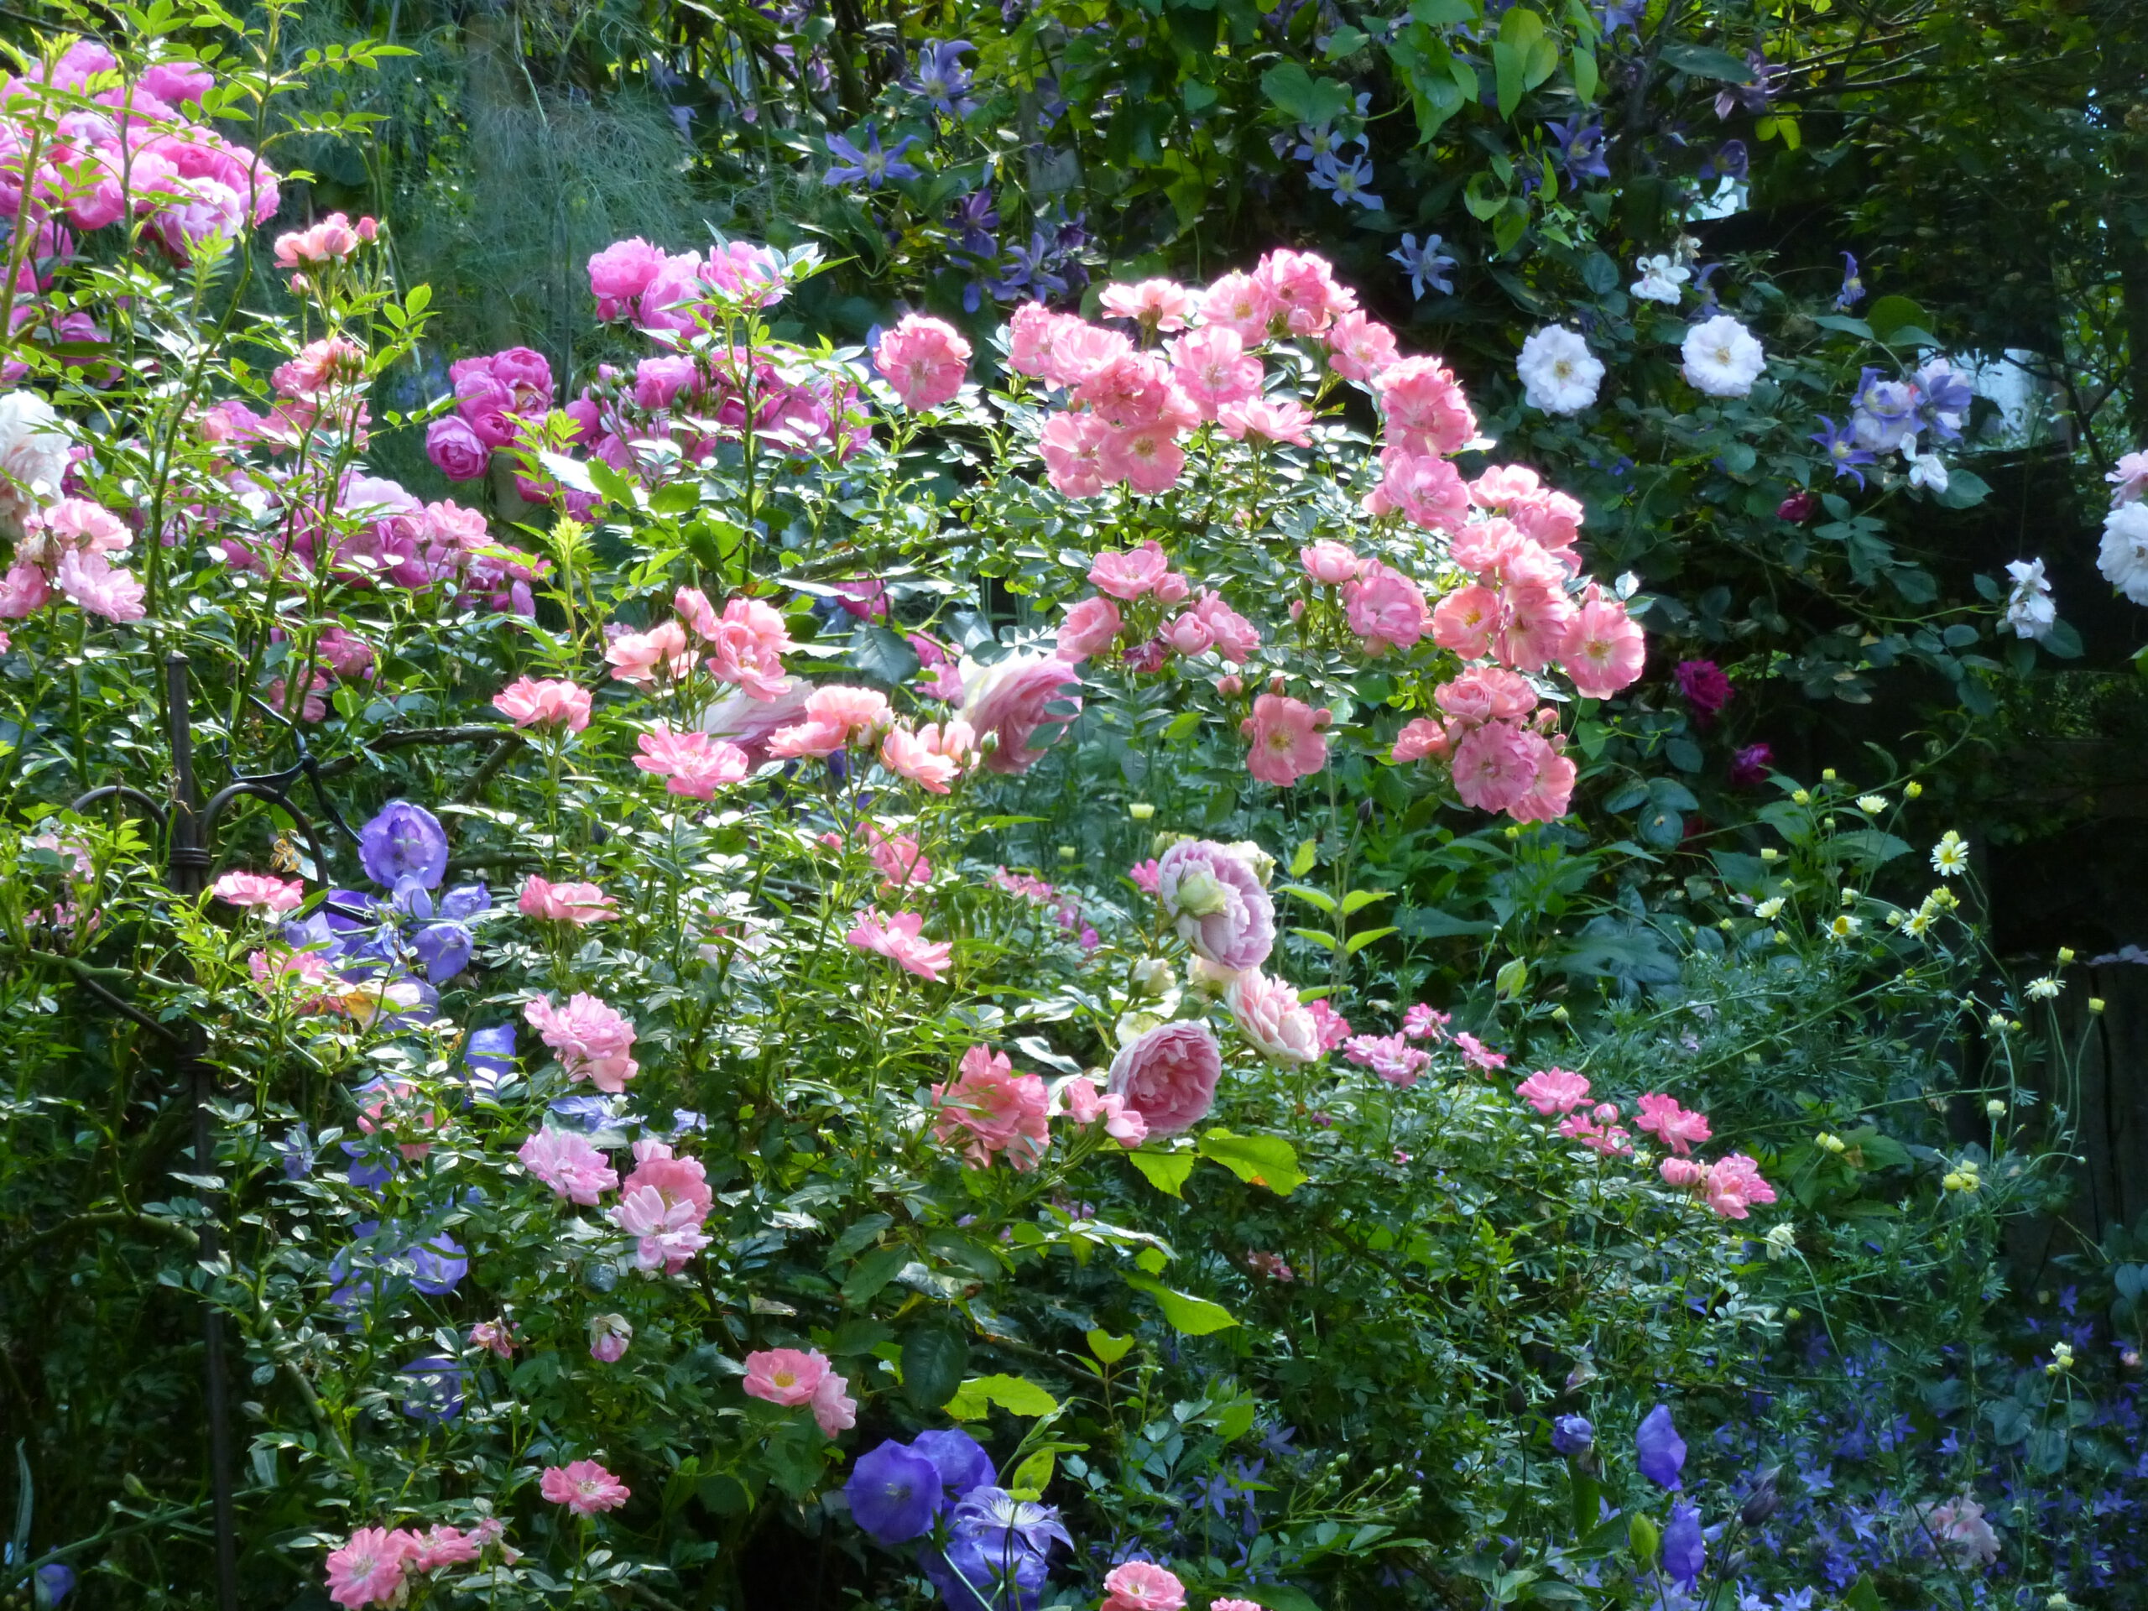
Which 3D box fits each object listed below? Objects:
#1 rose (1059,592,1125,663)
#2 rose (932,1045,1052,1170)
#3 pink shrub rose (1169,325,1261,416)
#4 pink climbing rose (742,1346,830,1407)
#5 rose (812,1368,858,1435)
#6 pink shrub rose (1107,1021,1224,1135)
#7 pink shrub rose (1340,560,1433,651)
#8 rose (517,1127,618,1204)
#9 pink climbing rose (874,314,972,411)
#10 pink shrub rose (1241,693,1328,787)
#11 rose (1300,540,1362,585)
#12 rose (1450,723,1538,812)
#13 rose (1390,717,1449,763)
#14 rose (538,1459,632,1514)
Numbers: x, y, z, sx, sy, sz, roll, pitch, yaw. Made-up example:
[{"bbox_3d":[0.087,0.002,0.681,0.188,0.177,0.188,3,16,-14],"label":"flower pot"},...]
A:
[{"bbox_3d":[0.015,-0.108,2.980,0.042,0.032,0.042,-28,30,0],"label":"rose"},{"bbox_3d":[-0.048,0.184,2.800,0.074,0.074,0.044,1,-17,6],"label":"rose"},{"bbox_3d":[0.089,-0.277,3.000,0.059,0.059,0.029,0,0,-3],"label":"pink shrub rose"},{"bbox_3d":[-0.169,0.339,2.770,0.045,0.020,0.045,1,50,9],"label":"pink climbing rose"},{"bbox_3d":[-0.141,0.348,2.750,0.030,0.040,0.040,2,8,15],"label":"rose"},{"bbox_3d":[0.051,0.164,2.850,0.071,0.071,0.043,-3,6,-17],"label":"pink shrub rose"},{"bbox_3d":[0.189,-0.120,2.850,0.051,0.051,0.038,1,8,9],"label":"pink shrub rose"},{"bbox_3d":[-0.301,0.217,2.780,0.059,0.027,0.059,25,34,0],"label":"rose"},{"bbox_3d":[-0.096,-0.283,3.000,0.062,0.062,0.031,1,6,6],"label":"pink climbing rose"},{"bbox_3d":[0.132,-0.041,2.950,0.057,0.057,0.025,0,-3,3],"label":"pink shrub rose"},{"bbox_3d":[0.163,-0.152,2.980,0.037,0.023,0.037,-3,18,0],"label":"rose"},{"bbox_3d":[0.264,-0.025,2.960,0.058,0.058,0.029,1,6,6],"label":"rose"},{"bbox_3d":[0.221,-0.039,2.970,0.035,0.023,0.035,-19,24,0],"label":"rose"},{"bbox_3d":[-0.286,0.401,2.750,0.048,0.020,0.048,7,30,0],"label":"rose"}]

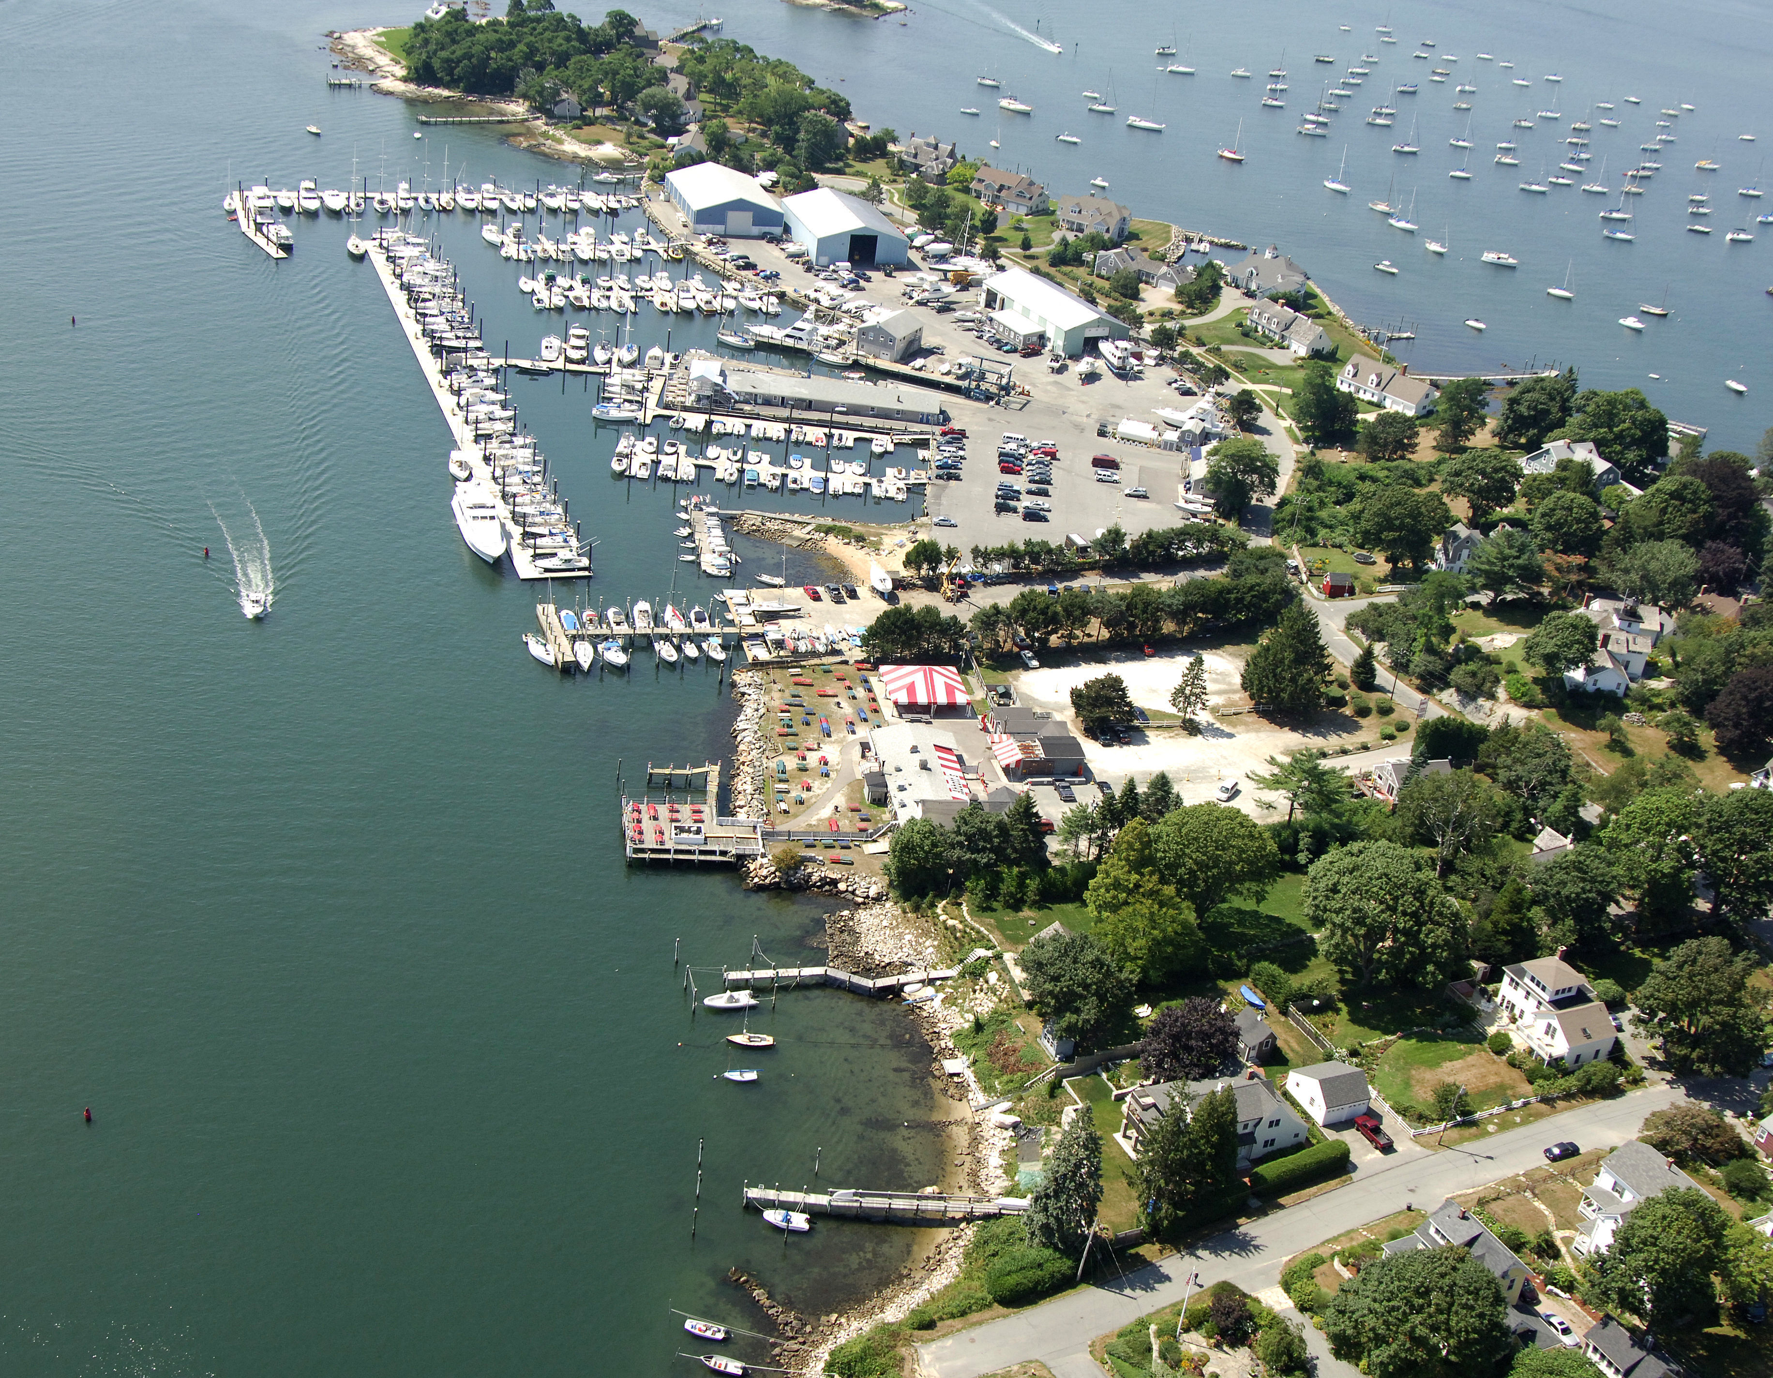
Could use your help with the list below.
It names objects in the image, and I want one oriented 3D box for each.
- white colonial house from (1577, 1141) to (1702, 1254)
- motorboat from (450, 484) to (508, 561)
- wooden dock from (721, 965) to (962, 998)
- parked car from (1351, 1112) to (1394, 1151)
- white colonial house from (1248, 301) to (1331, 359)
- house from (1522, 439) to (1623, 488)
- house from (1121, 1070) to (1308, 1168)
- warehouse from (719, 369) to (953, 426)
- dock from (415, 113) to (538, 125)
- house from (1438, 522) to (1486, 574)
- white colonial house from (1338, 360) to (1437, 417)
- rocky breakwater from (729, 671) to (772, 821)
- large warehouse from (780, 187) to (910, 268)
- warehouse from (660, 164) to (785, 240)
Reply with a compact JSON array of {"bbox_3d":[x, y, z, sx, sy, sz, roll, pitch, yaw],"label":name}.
[{"bbox_3d":[82.130,56.540,227.030,14.800,7.500,11.800,-7,30,-26],"label":"white colonial house"},{"bbox_3d":[-69.840,-29.240,358.870,6.900,7.600,30.500,-3,28,-19],"label":"motorboat"},{"bbox_3d":[-5.120,35.410,250.970,28.700,2.500,4.800,1,26,-11],"label":"wooden dock"},{"bbox_3d":[56.820,51.860,241.310,1.750,1.600,4.750,-9,31,-29],"label":"parked car"},{"bbox_3d":[99.770,-89.210,510.090,8.000,7.500,22.600,-9,30,-28],"label":"white colonial house"},{"bbox_3d":[140.160,-45.650,423.370,15.600,9.400,14.500,-9,30,-28],"label":"house"},{"bbox_3d":[35.750,45.090,222.740,19.000,8.000,10.500,-8,30,-27],"label":"house"},{"bbox_3d":[-11.260,-62.880,445.210,46.470,4.100,12.300,5,26,-2],"label":"warehouse"},{"bbox_3d":[-129.730,-181.200,658.680,40.000,1.900,2.800,-10,31,-30],"label":"dock"},{"bbox_3d":[112.550,-28.460,408.170,10.500,8.200,7.600,-5,29,-22],"label":"house"},{"bbox_3d":[123.400,-74.740,508.540,9.900,7.600,23.300,-17,35,-39],"label":"white colonial house"},{"bbox_3d":[-20.090,7.200,305.380,5.800,2.700,46.500,3,26,-6],"label":"rocky breakwater"},{"bbox_3d":[-11.330,-124.220,556.260,25.000,10.100,40.000,-2,27,-17],"label":"large warehouse"},{"bbox_3d":[-45.900,-138.900,586.240,25.080,10.110,42.780,-2,27,-17],"label":"warehouse"}]

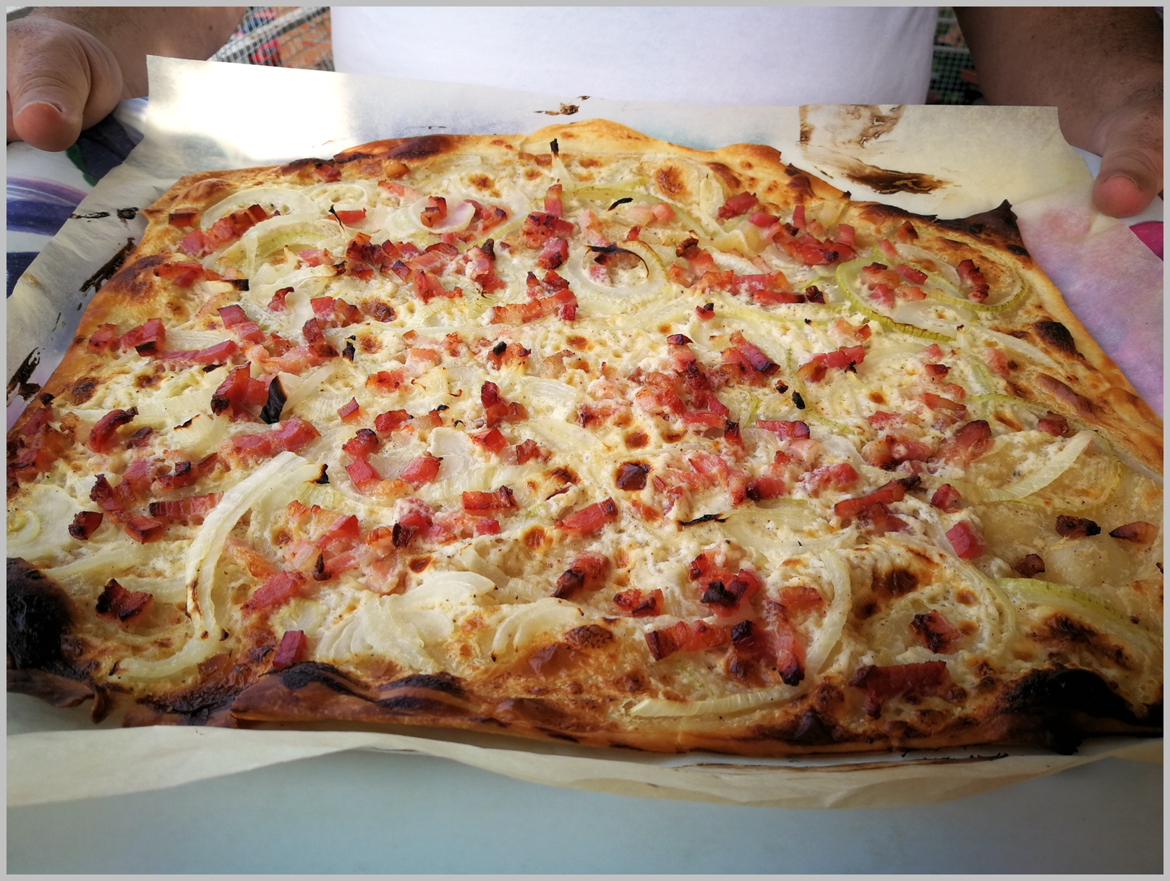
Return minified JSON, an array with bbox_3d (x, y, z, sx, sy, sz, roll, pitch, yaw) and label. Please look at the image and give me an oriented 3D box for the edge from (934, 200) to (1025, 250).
[{"bbox_3d":[0.153,-0.084,0.355,0.034,0.013,0.018,2,43,2],"label":"edge"}]

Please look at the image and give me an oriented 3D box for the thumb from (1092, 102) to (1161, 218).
[{"bbox_3d":[0.222,-0.114,0.370,0.026,0.025,0.060,9,54,9],"label":"thumb"}]

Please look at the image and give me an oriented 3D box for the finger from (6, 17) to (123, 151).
[{"bbox_3d":[-0.212,-0.142,0.365,0.034,0.029,0.062,-11,54,-11],"label":"finger"}]

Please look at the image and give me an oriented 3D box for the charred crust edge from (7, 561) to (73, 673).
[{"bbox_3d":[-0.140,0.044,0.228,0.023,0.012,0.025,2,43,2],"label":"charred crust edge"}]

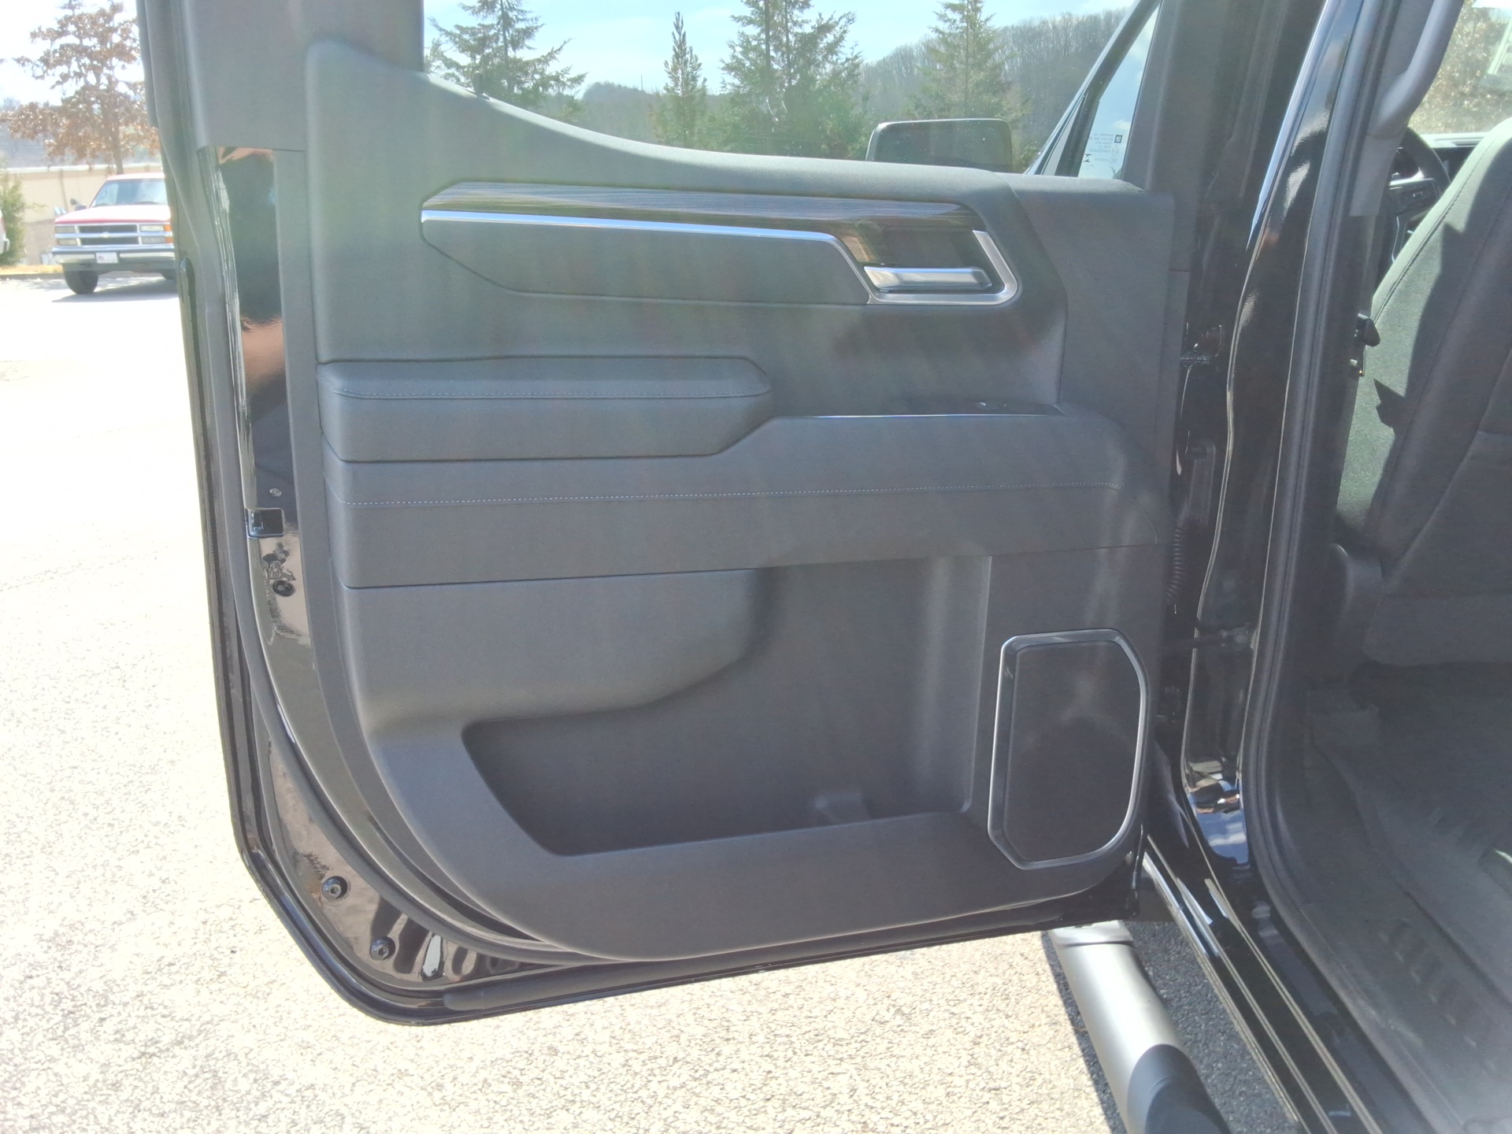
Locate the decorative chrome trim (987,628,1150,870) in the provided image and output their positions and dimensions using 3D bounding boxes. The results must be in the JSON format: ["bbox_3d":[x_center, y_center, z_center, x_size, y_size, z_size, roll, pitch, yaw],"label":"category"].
[{"bbox_3d":[0.384,0.224,1.493,0.213,0.310,0.025,-3,16,-17],"label":"decorative chrome trim"}]

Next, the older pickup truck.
[{"bbox_3d":[-10.021,-5.743,21.130,1.970,1.900,5.500,1,15,-4],"label":"older pickup truck"}]

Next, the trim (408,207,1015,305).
[{"bbox_3d":[-0.012,-0.303,1.217,0.618,0.078,0.035,-3,16,-17],"label":"trim"}]

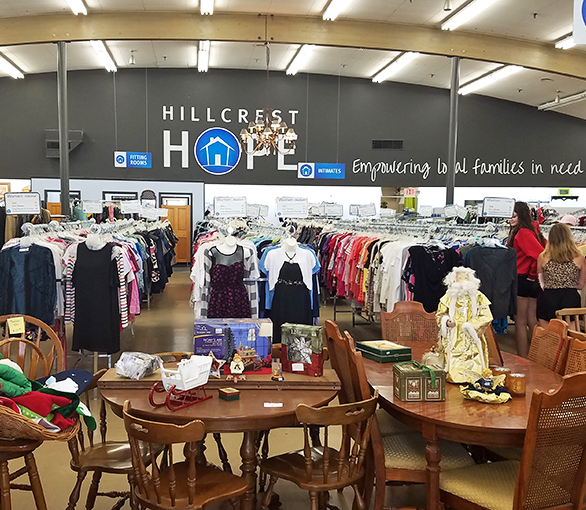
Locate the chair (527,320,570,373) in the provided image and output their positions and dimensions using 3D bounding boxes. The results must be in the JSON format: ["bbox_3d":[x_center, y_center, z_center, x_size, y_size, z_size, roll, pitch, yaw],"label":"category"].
[{"bbox_3d":[1.300,0.861,3.050,0.550,0.990,0.480,0,4,-11],"label":"chair"}]

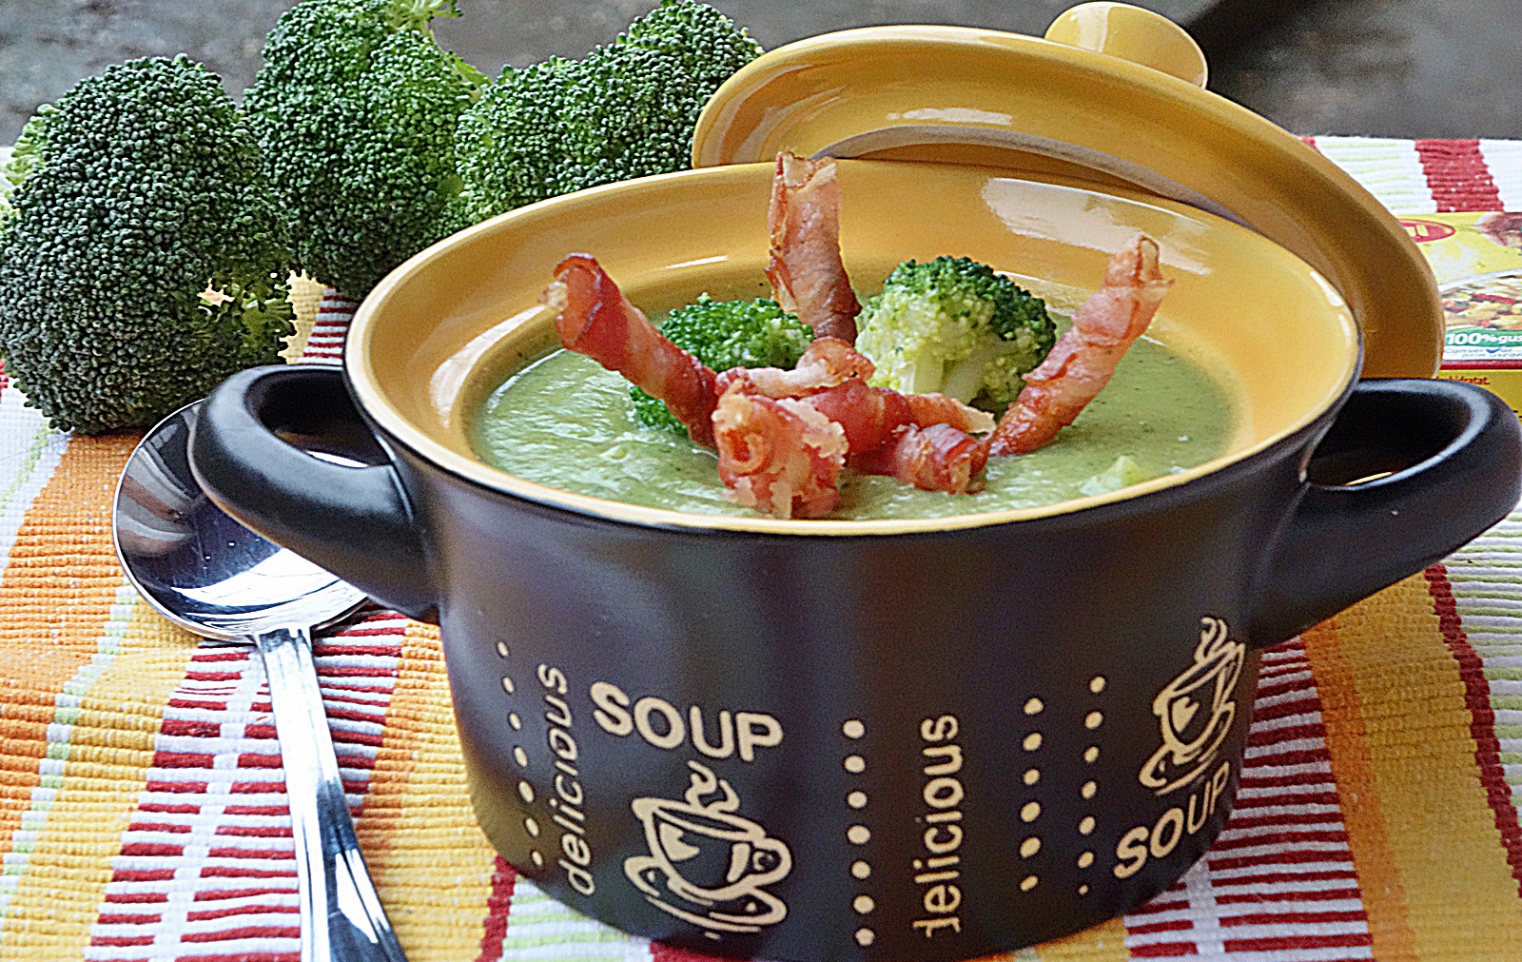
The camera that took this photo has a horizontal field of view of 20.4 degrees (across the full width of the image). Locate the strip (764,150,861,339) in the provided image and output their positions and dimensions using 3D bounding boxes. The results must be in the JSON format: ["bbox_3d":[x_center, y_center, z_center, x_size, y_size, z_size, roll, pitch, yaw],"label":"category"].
[{"bbox_3d":[0.009,-0.031,0.601,0.011,0.032,0.011,-9,-9,0],"label":"strip"}]

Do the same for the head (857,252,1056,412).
[{"bbox_3d":[0.028,-0.021,0.596,0.028,0.023,0.025,-1,24,0],"label":"head"}]

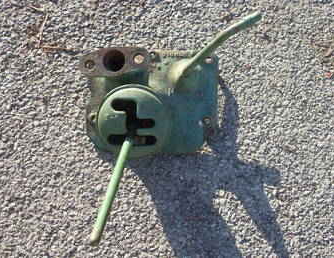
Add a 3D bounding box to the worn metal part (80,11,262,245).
[{"bbox_3d":[-0.003,0.015,1.140,0.265,0.280,0.315,0,78,0],"label":"worn metal part"}]

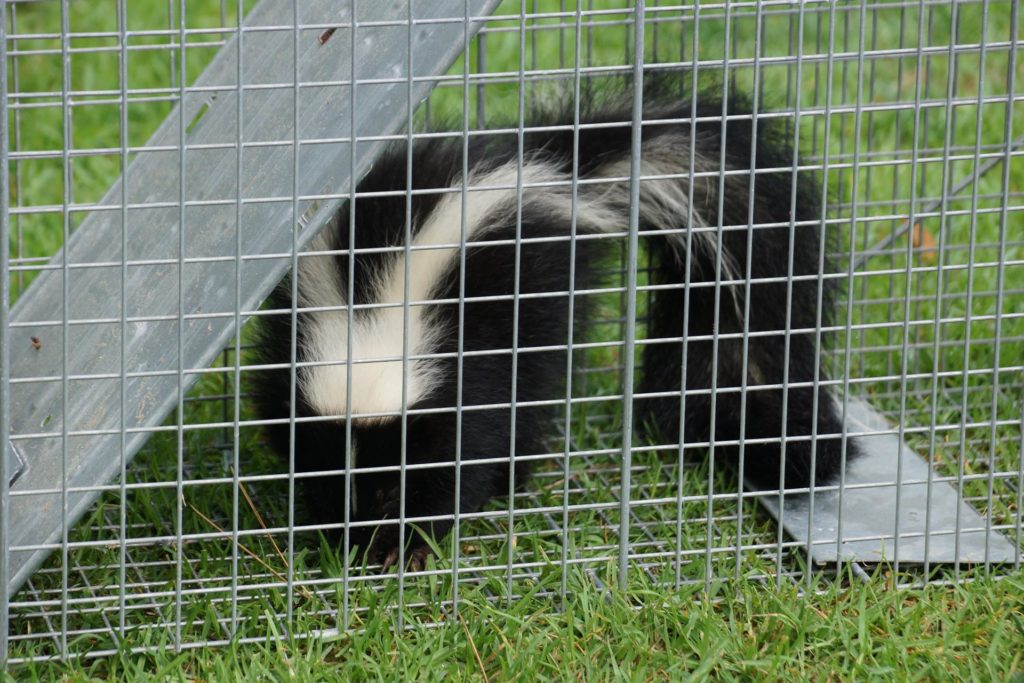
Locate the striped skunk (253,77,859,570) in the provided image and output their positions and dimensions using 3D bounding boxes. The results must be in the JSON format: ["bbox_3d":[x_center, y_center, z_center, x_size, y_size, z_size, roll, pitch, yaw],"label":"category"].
[{"bbox_3d":[0.007,-0.013,2.715,0.274,0.193,0.274,6,17,15],"label":"striped skunk"}]

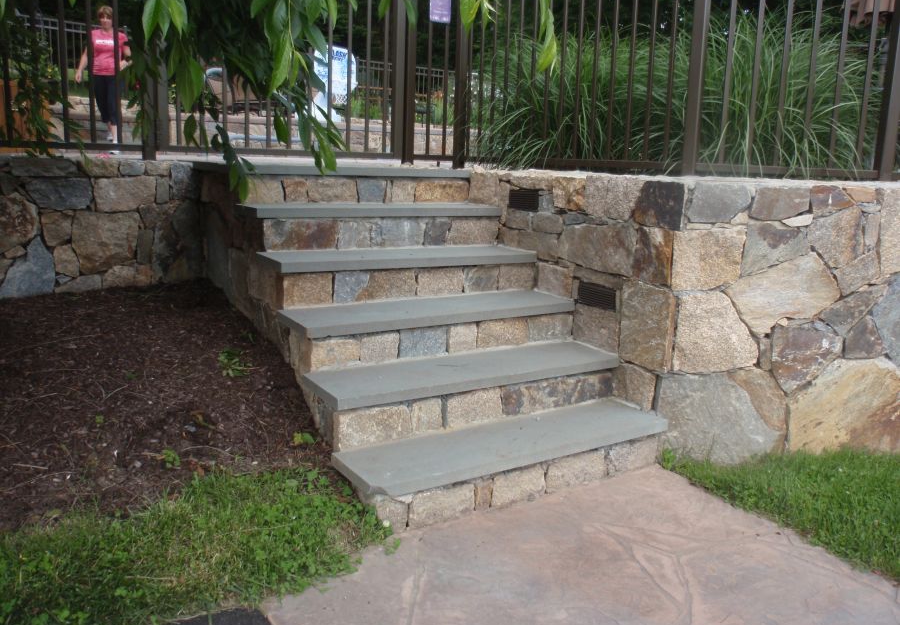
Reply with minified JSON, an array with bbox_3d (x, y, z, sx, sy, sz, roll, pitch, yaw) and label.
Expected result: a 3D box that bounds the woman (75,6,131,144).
[{"bbox_3d":[-3.903,-2.613,8.200,0.600,1.610,0.450,-2,12,-19],"label":"woman"}]

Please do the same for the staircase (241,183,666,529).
[{"bbox_3d":[-0.045,0.012,2.965,1.240,0.990,1.410,-5,14,-32],"label":"staircase"}]

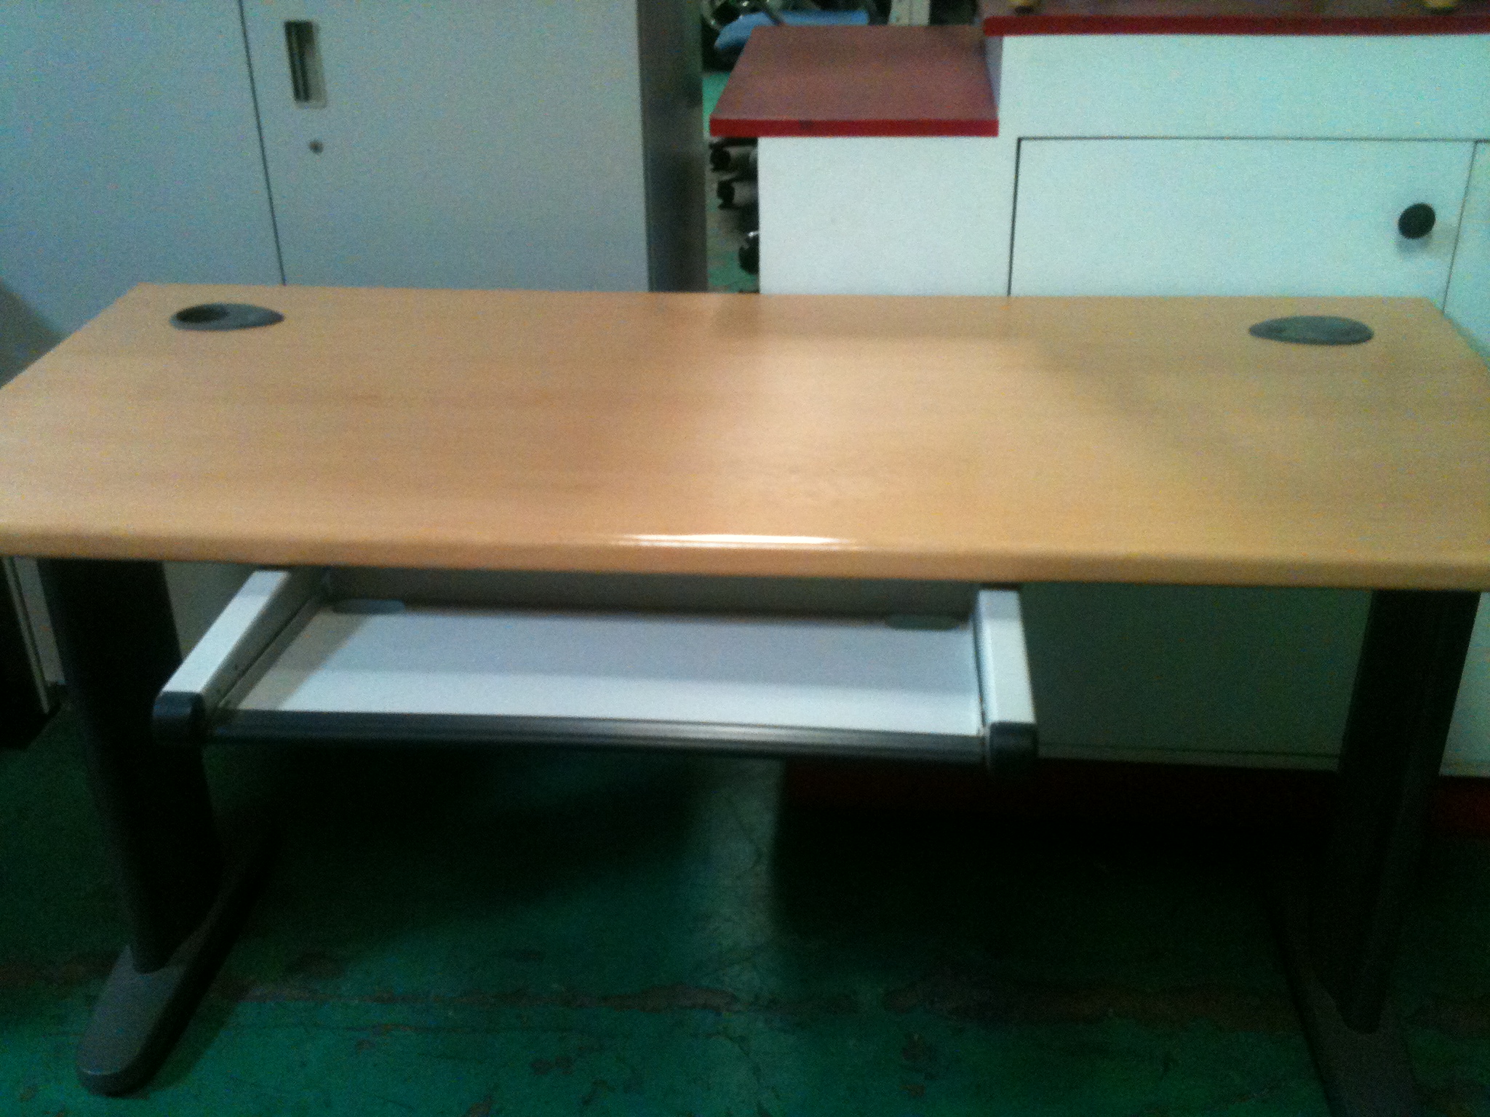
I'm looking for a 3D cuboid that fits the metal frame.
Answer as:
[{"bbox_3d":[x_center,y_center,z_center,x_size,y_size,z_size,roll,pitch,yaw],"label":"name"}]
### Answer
[{"bbox_3d":[0.004,0.178,1.629,1.436,0.697,0.524,1,28,4],"label":"metal frame"}]

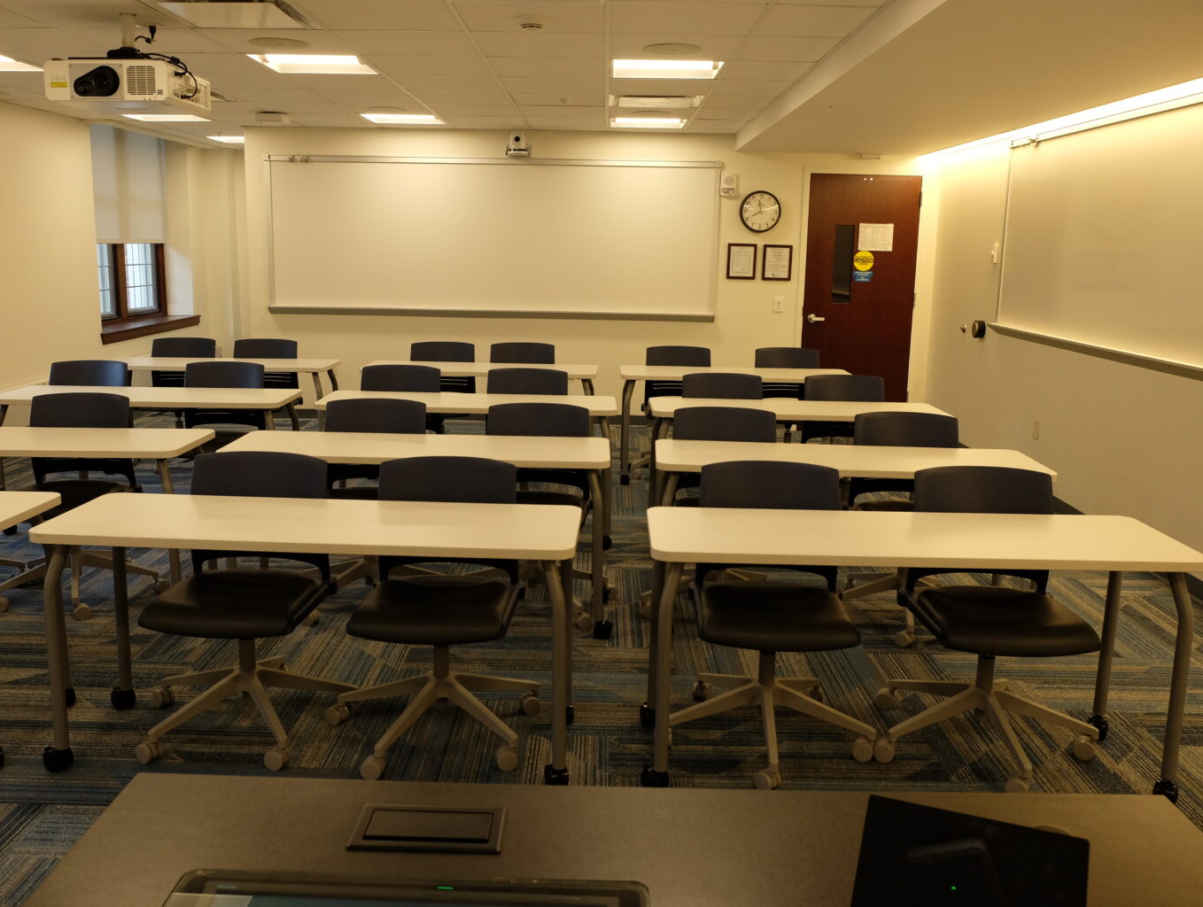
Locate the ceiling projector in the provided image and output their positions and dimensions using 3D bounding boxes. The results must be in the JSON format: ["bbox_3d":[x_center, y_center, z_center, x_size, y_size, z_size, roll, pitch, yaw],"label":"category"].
[{"bbox_3d":[-1.949,-1.524,4.266,0.498,0.170,0.470,1,12,0],"label":"ceiling projector"}]

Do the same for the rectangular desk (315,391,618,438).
[{"bbox_3d":[-0.690,0.084,5.406,1.524,0.730,0.490,1,12,0],"label":"rectangular desk"}]

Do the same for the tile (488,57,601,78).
[{"bbox_3d":[-0.273,-2.029,5.338,0.605,0.020,0.605,1,12,0],"label":"tile"}]

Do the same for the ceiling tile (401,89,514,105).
[{"bbox_3d":[-0.874,-2.272,6.533,0.610,0.020,0.610,1,12,0],"label":"ceiling tile"}]

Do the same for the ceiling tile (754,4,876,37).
[{"bbox_3d":[0.842,-1.748,4.136,0.421,0.020,0.610,1,12,0],"label":"ceiling tile"}]

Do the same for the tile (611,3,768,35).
[{"bbox_3d":[0.327,-1.758,4.138,0.610,0.020,0.610,1,12,0],"label":"tile"}]

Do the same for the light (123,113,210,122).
[{"bbox_3d":[-3.375,-2.582,7.817,0.600,0.050,0.590,1,12,0],"label":"light"}]

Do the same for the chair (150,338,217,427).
[{"bbox_3d":[-2.891,-0.340,6.957,0.660,0.855,0.660,0,12,-4],"label":"chair"}]

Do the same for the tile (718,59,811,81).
[{"bbox_3d":[0.854,-2.006,5.337,0.413,0.020,0.605,1,12,0],"label":"tile"}]

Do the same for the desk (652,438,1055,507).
[{"bbox_3d":[0.968,0.371,4.119,1.516,0.728,0.485,2,12,2],"label":"desk"}]

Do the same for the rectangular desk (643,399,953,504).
[{"bbox_3d":[1.008,0.118,5.369,1.520,0.724,0.495,1,12,0],"label":"rectangular desk"}]

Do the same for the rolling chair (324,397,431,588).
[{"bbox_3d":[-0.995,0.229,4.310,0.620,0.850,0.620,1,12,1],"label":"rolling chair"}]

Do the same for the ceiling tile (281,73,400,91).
[{"bbox_3d":[-1.489,-2.161,5.938,0.610,0.020,0.610,1,12,0],"label":"ceiling tile"}]

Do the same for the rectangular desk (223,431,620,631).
[{"bbox_3d":[-0.730,0.327,4.167,1.516,0.728,0.485,1,12,0],"label":"rectangular desk"}]

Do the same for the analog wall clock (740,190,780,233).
[{"bbox_3d":[1.320,-2.004,8.470,0.347,0.347,0.050,1,12,0],"label":"analog wall clock"}]

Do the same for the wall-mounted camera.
[{"bbox_3d":[-0.669,-2.496,8.256,0.197,0.191,0.180,1,12,0],"label":"wall-mounted camera"}]

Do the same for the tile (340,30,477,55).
[{"bbox_3d":[-0.888,-1.904,4.740,0.610,0.020,0.610,1,12,0],"label":"tile"}]

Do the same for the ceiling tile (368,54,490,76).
[{"bbox_3d":[-0.875,-2.027,5.303,0.605,0.020,0.605,1,12,0],"label":"ceiling tile"}]

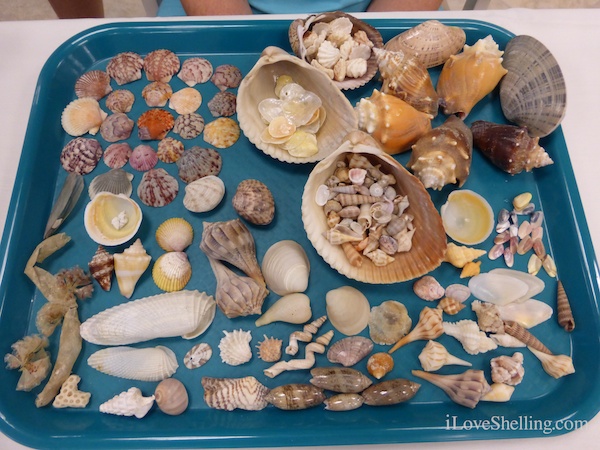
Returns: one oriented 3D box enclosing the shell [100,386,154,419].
[{"bbox_3d":[-0.121,0.126,0.305,0.040,0.017,0.021,-14,72,-5],"label":"shell"}]

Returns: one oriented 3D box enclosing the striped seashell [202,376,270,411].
[{"bbox_3d":[-0.047,0.119,0.308,0.050,0.015,0.024,0,71,0],"label":"striped seashell"}]

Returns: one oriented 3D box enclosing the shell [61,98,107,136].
[{"bbox_3d":[-0.200,-0.100,0.396,0.042,0.011,0.037,24,72,8],"label":"shell"}]

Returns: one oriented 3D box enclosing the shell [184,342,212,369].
[{"bbox_3d":[-0.076,0.097,0.321,0.017,0.007,0.022,43,76,13],"label":"shell"}]

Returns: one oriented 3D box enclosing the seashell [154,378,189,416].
[{"bbox_3d":[-0.091,0.122,0.307,0.024,0.017,0.023,9,71,2],"label":"seashell"}]

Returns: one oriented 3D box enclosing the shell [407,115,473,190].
[{"bbox_3d":[0.122,-0.063,0.367,0.048,0.043,0.077,21,72,7],"label":"shell"}]

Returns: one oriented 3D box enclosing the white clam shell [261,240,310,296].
[{"bbox_3d":[-0.009,0.034,0.348,0.039,0.012,0.046,-33,74,-11],"label":"white clam shell"}]

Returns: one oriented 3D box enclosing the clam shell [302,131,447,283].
[{"bbox_3d":[0.049,-0.010,0.339,0.097,0.048,0.124,-17,72,-7],"label":"clam shell"}]

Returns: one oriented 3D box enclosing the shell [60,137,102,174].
[{"bbox_3d":[-0.190,-0.062,0.373,0.034,0.010,0.035,34,74,11],"label":"shell"}]

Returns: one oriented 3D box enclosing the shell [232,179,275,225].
[{"bbox_3d":[-0.038,-0.021,0.357,0.030,0.014,0.042,-23,72,-9],"label":"shell"}]

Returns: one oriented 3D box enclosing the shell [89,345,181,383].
[{"bbox_3d":[-0.122,0.099,0.314,0.066,0.012,0.026,4,70,1],"label":"shell"}]

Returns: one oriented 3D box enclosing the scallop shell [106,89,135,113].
[{"bbox_3d":[-0.164,-0.115,0.394,0.025,0.009,0.026,-19,72,-7],"label":"scallop shell"}]

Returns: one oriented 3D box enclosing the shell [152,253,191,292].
[{"bbox_3d":[-0.101,0.035,0.338,0.029,0.011,0.033,15,71,5],"label":"shell"}]

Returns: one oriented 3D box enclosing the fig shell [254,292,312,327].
[{"bbox_3d":[-0.012,0.067,0.328,0.045,0.017,0.023,-19,72,-8],"label":"fig shell"}]

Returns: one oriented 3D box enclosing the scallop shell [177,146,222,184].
[{"bbox_3d":[-0.087,-0.054,0.371,0.039,0.011,0.036,-33,74,-11],"label":"scallop shell"}]

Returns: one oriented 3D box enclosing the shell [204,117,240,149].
[{"bbox_3d":[-0.071,-0.084,0.391,0.033,0.009,0.030,-38,75,-13],"label":"shell"}]

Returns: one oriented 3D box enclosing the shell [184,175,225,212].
[{"bbox_3d":[-0.081,-0.028,0.361,0.031,0.011,0.036,28,72,9],"label":"shell"}]

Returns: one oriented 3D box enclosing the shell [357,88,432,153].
[{"bbox_3d":[0.077,-0.088,0.369,0.065,0.040,0.053,10,70,3],"label":"shell"}]

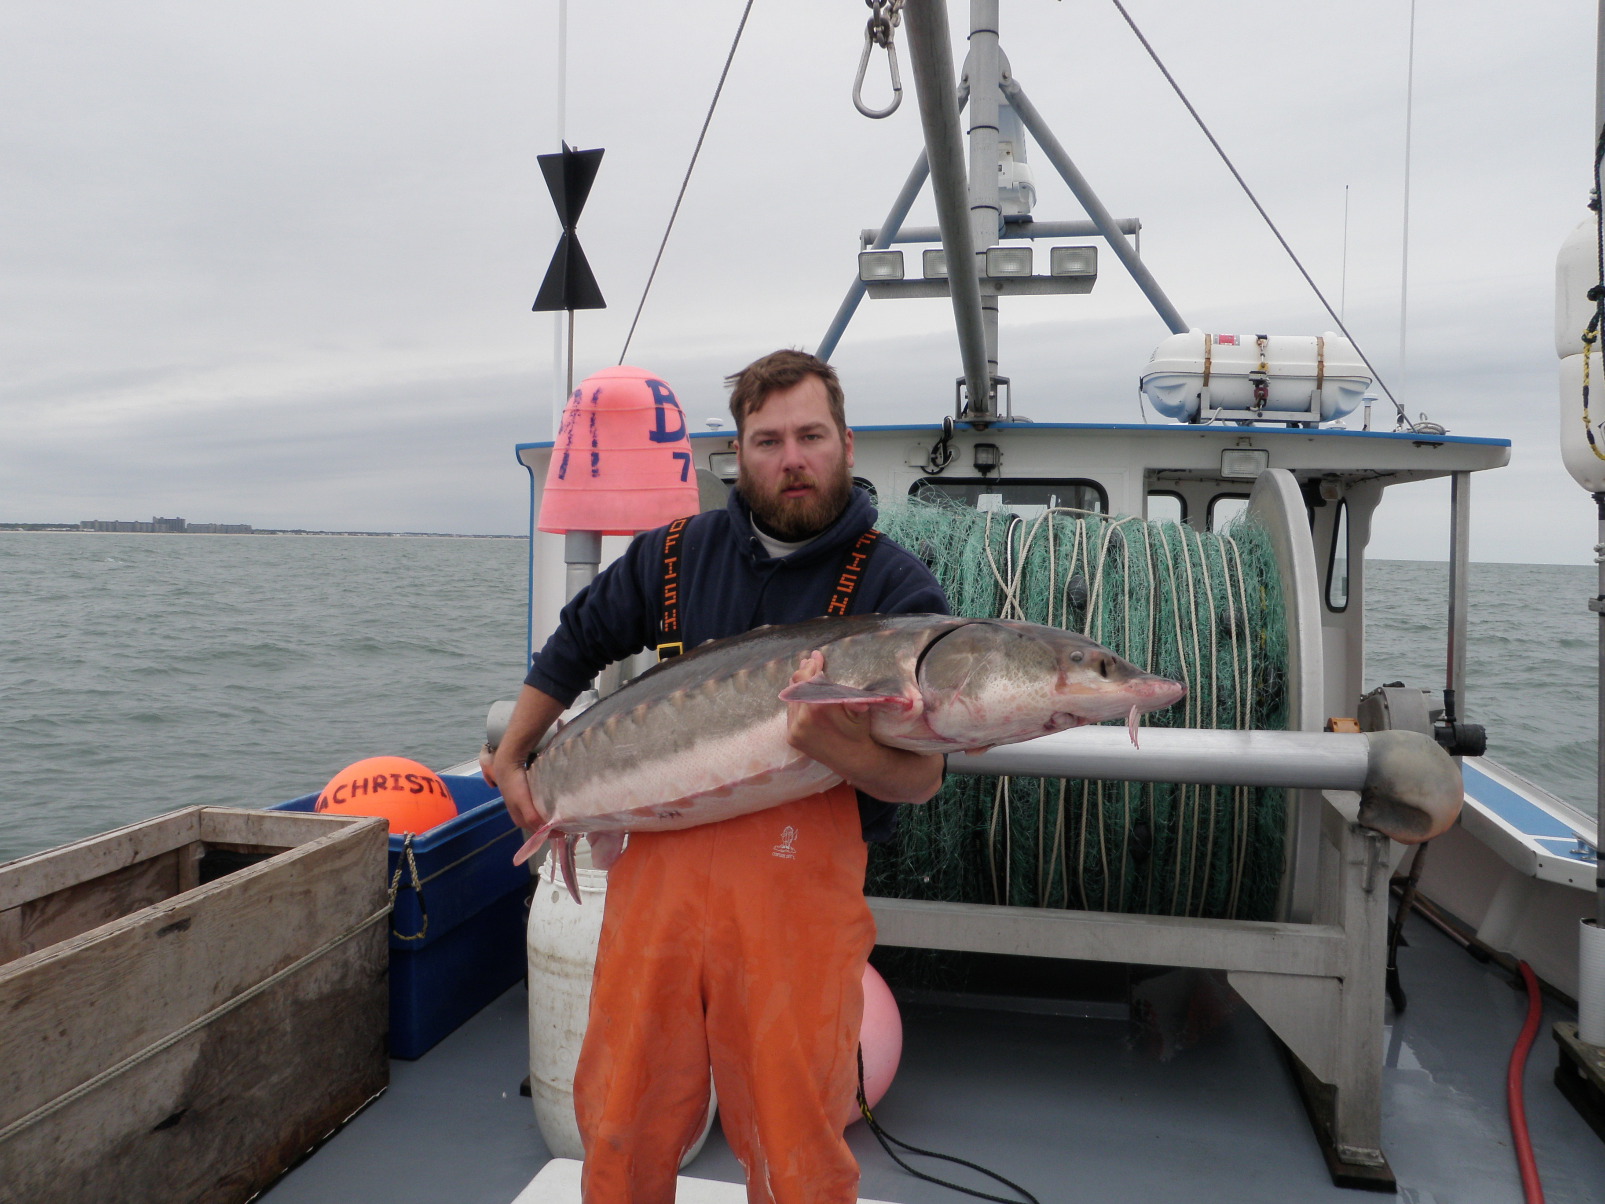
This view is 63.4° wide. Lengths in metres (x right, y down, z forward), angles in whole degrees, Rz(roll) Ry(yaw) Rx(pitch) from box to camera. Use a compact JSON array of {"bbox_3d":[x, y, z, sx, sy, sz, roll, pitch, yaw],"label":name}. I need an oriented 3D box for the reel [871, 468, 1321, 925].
[{"bbox_3d":[0.542,0.309,4.238,1.780,1.230,1.230,2,2,9],"label":"reel"}]

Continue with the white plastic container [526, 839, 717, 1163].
[{"bbox_3d":[-0.458,0.996,3.294,0.485,0.735,0.485,2,2,9],"label":"white plastic container"}]

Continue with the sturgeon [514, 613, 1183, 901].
[{"bbox_3d":[0.061,0.173,1.820,0.970,0.290,0.250,-8,-11,5],"label":"sturgeon"}]

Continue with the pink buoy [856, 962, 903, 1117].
[{"bbox_3d":[0.015,1.131,3.381,0.480,0.480,0.480,2,2,9],"label":"pink buoy"}]

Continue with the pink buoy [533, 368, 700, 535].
[{"bbox_3d":[-0.538,-0.442,3.800,0.477,0.500,0.477,2,2,9],"label":"pink buoy"}]

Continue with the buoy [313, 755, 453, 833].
[{"bbox_3d":[-1.322,0.726,4.130,0.470,0.480,0.470,2,2,9],"label":"buoy"}]

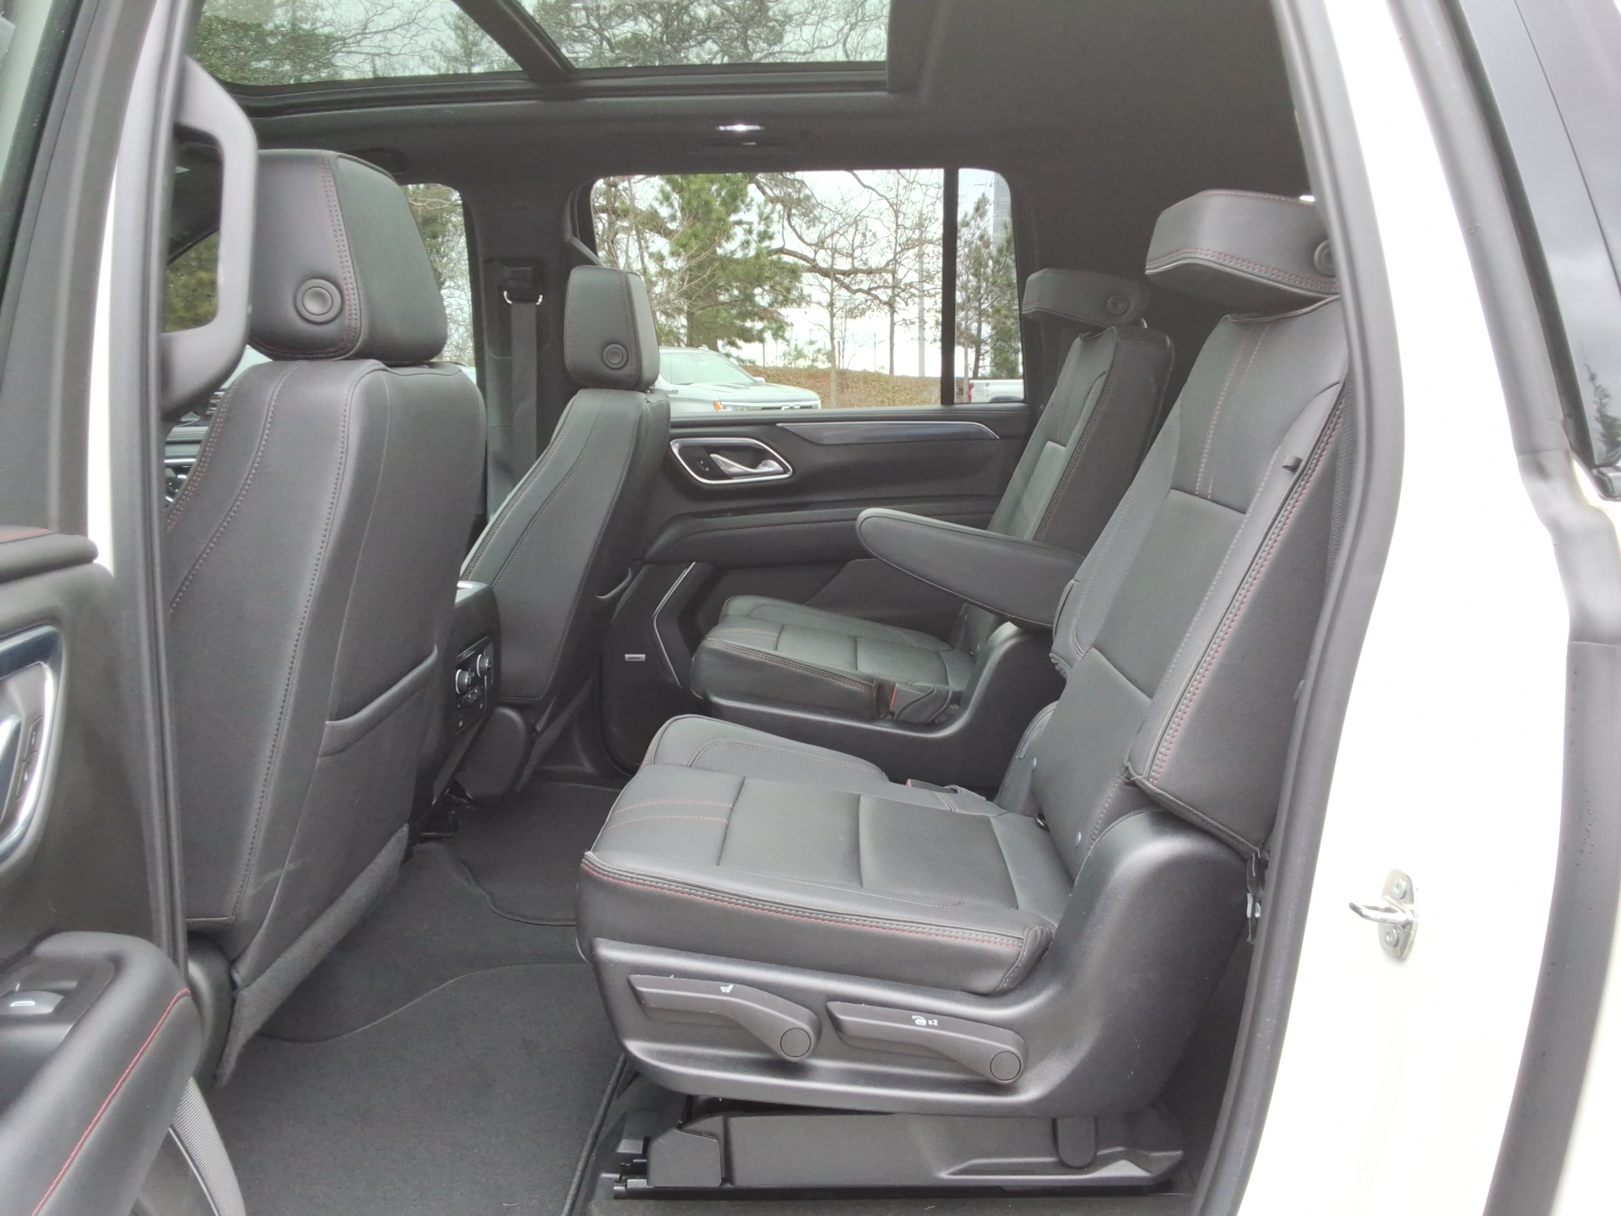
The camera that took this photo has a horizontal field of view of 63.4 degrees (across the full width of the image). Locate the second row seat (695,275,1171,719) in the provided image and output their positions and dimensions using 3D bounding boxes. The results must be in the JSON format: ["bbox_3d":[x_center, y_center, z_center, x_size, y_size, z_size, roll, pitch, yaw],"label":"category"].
[{"bbox_3d":[0.177,-0.127,2.132,0.710,0.797,0.570,-1,10,2],"label":"second row seat"}]

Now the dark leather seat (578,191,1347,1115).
[{"bbox_3d":[0.152,0.024,1.306,0.710,0.797,0.570,-1,10,2],"label":"dark leather seat"}]

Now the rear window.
[{"bbox_3d":[0.000,-0.582,2.416,0.795,0.440,0.080,-1,10,2],"label":"rear window"}]

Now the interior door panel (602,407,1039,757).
[{"bbox_3d":[-0.005,-0.031,2.506,0.875,0.695,0.140,-1,10,2],"label":"interior door panel"}]

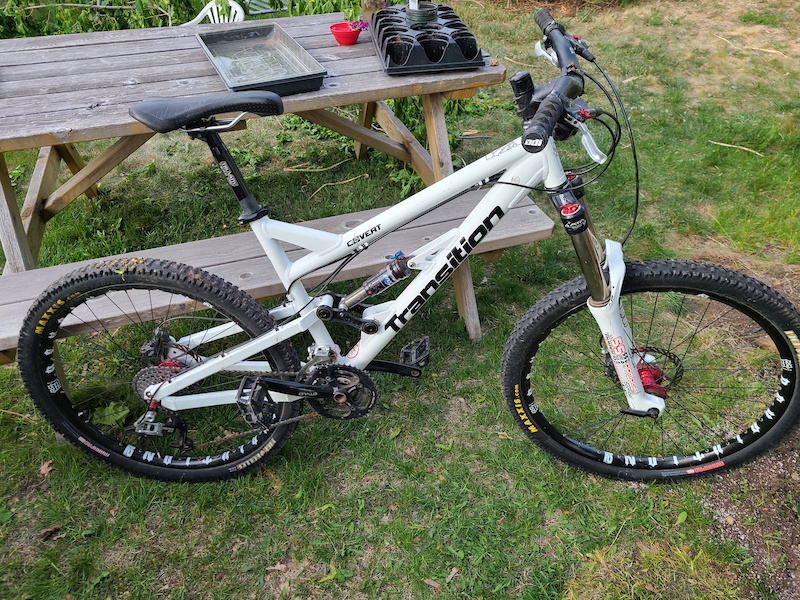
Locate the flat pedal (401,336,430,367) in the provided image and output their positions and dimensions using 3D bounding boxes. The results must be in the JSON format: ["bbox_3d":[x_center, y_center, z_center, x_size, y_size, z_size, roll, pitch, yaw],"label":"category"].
[{"bbox_3d":[0.041,0.140,1.522,0.088,0.027,0.092,-36,26,23],"label":"flat pedal"}]

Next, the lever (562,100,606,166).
[{"bbox_3d":[0.246,-0.247,0.815,0.095,0.048,0.165,29,42,0],"label":"lever"}]

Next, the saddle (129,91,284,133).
[{"bbox_3d":[-0.338,-0.331,1.051,0.275,0.068,0.140,-3,33,4],"label":"saddle"}]

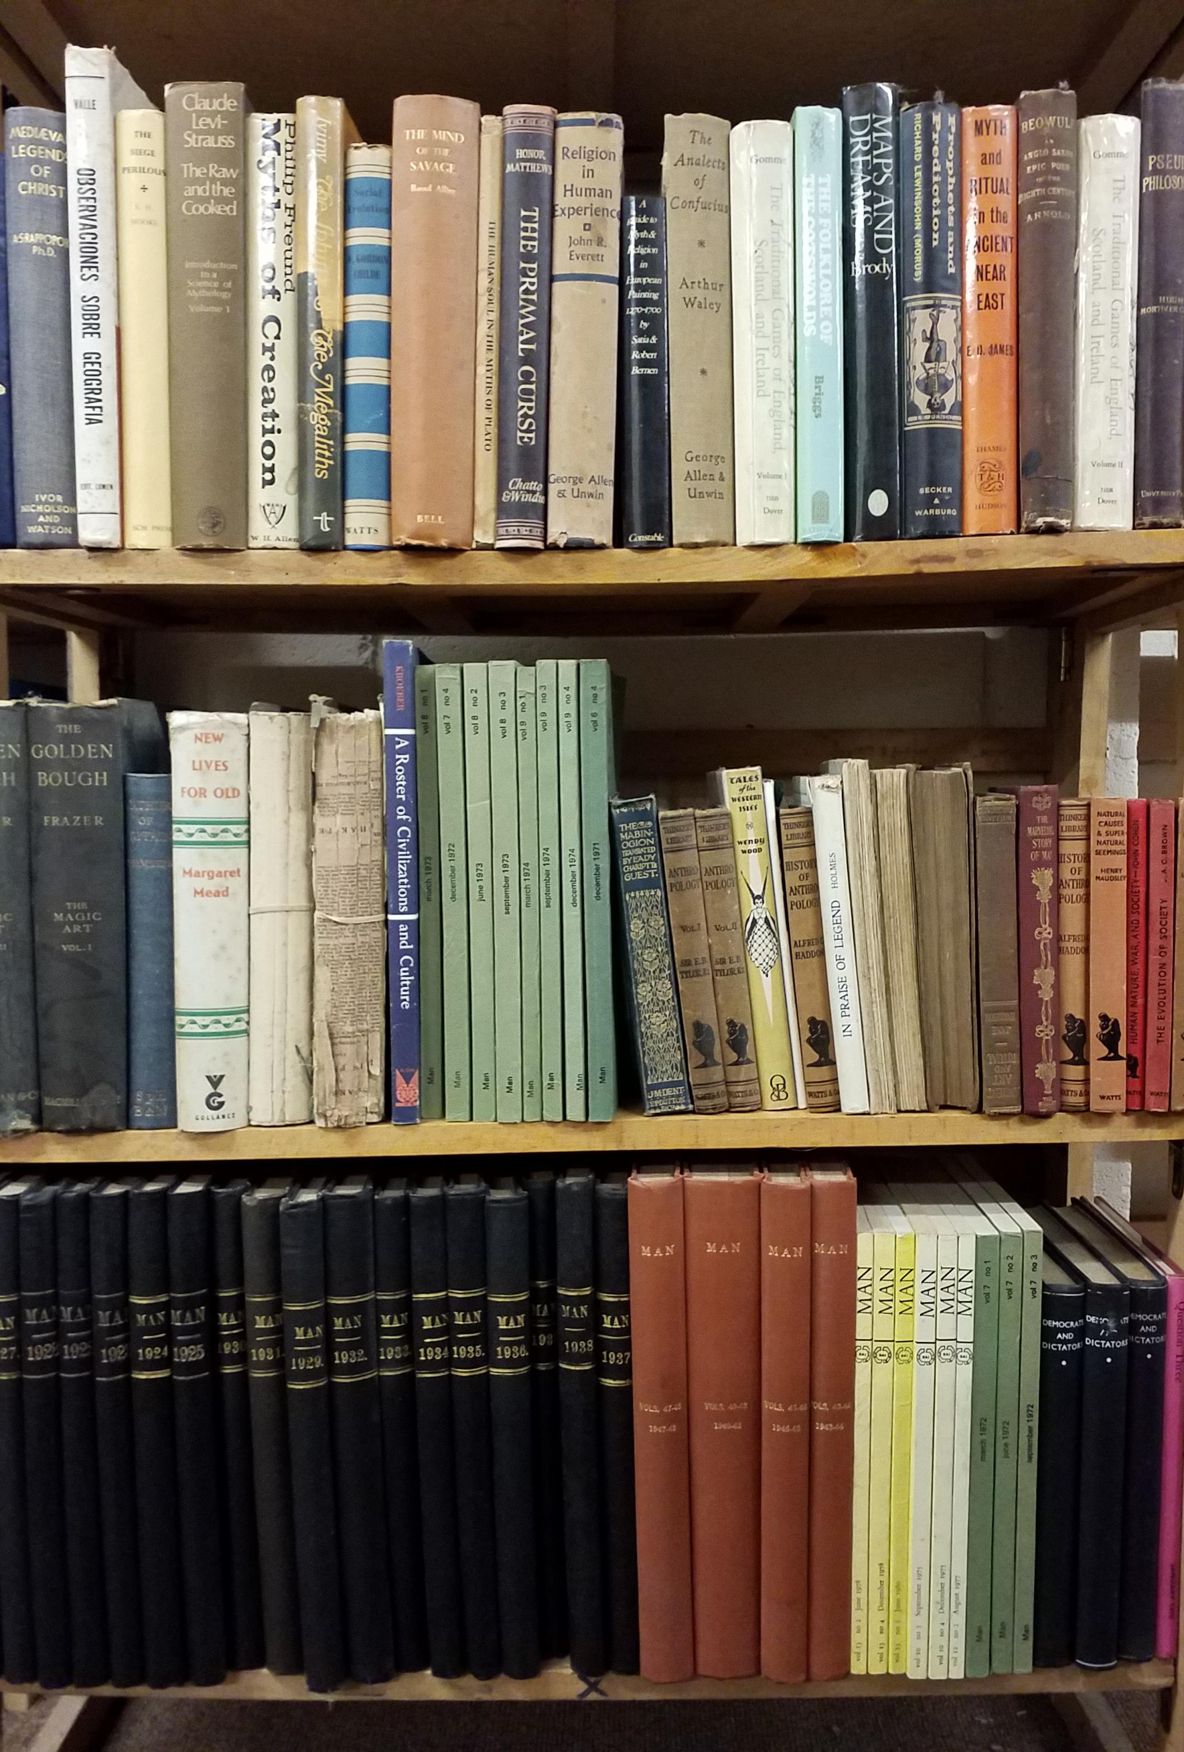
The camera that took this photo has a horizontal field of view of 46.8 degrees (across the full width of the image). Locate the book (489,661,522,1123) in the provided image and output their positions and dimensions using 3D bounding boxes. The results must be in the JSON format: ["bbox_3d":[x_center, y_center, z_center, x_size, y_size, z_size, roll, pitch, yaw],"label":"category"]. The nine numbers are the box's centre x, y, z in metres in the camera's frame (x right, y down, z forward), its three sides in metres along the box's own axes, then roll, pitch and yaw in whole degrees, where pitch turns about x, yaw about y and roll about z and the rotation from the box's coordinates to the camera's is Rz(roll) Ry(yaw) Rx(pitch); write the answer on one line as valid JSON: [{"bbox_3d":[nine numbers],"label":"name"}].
[{"bbox_3d":[-0.041,0.005,0.806,0.014,0.247,0.152,0,4,3],"label":"book"}]

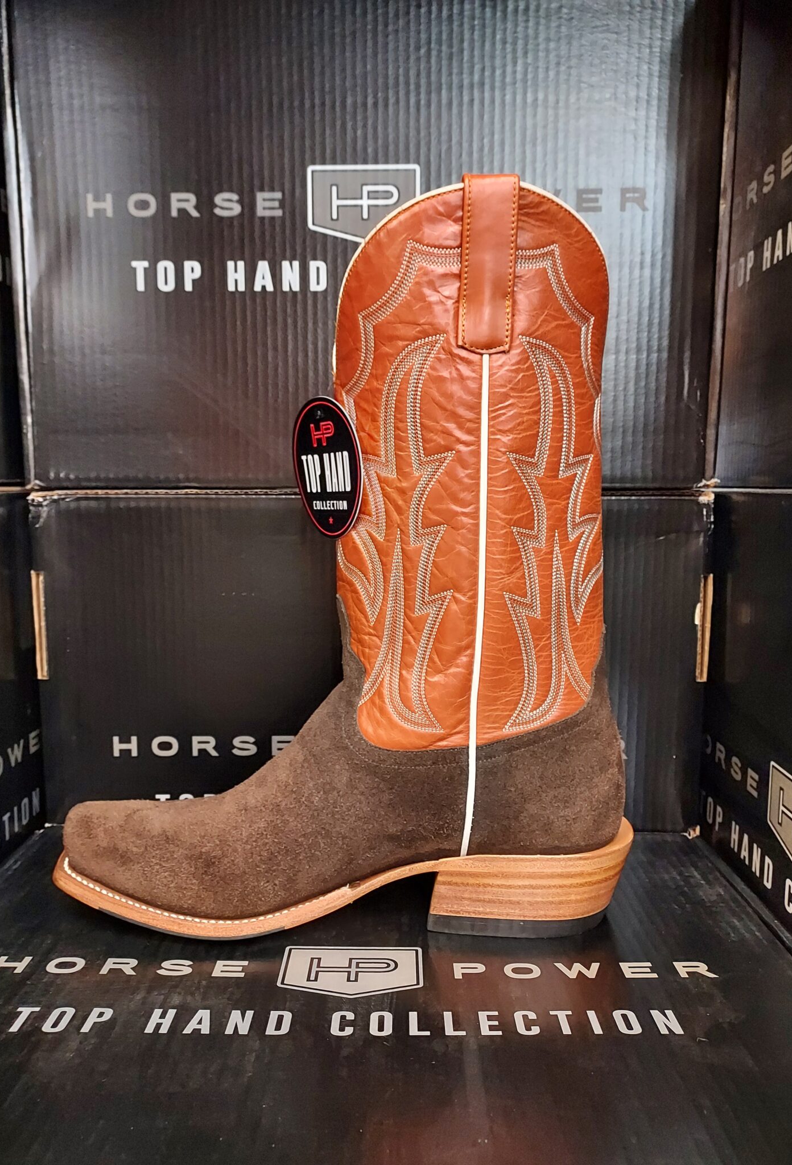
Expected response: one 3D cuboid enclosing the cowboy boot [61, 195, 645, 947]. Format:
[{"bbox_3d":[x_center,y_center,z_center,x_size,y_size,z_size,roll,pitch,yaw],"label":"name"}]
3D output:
[{"bbox_3d":[-0.029,-0.007,0.422,0.305,0.358,0.110,0,6,4],"label":"cowboy boot"}]

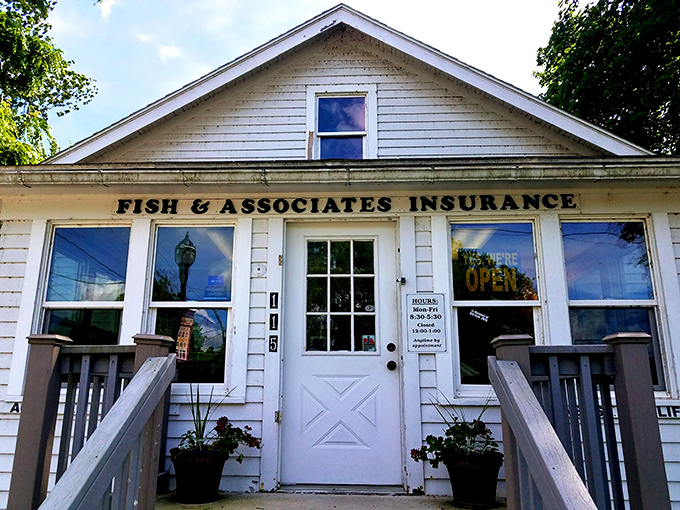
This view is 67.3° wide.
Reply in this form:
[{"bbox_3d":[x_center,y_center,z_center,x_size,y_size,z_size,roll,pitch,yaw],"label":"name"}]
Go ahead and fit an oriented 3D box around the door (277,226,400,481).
[{"bbox_3d":[0.013,0.724,4.023,0.915,2.030,0.050,0,-13,3],"label":"door"}]

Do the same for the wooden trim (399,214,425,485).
[{"bbox_3d":[0.551,0.706,3.947,0.126,2.100,0.035,0,-13,3],"label":"wooden trim"}]

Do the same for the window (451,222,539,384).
[{"bbox_3d":[1.235,0.371,4.042,0.685,1.320,0.080,0,-13,3],"label":"window"}]

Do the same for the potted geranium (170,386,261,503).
[{"bbox_3d":[-0.895,1.342,3.667,0.660,0.780,0.450,0,-13,3],"label":"potted geranium"}]

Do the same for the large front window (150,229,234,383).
[{"bbox_3d":[-1.210,0.390,4.156,0.690,1.320,0.080,0,-13,3],"label":"large front window"}]

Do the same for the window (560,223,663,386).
[{"bbox_3d":[2.124,0.364,4.001,0.685,1.320,0.080,0,-13,3],"label":"window"}]

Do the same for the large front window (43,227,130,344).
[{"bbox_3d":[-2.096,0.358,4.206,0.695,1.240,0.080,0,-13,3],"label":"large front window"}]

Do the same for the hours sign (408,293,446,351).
[{"bbox_3d":[0.674,0.528,3.968,0.302,0.455,0.020,0,-13,3],"label":"hours sign"}]

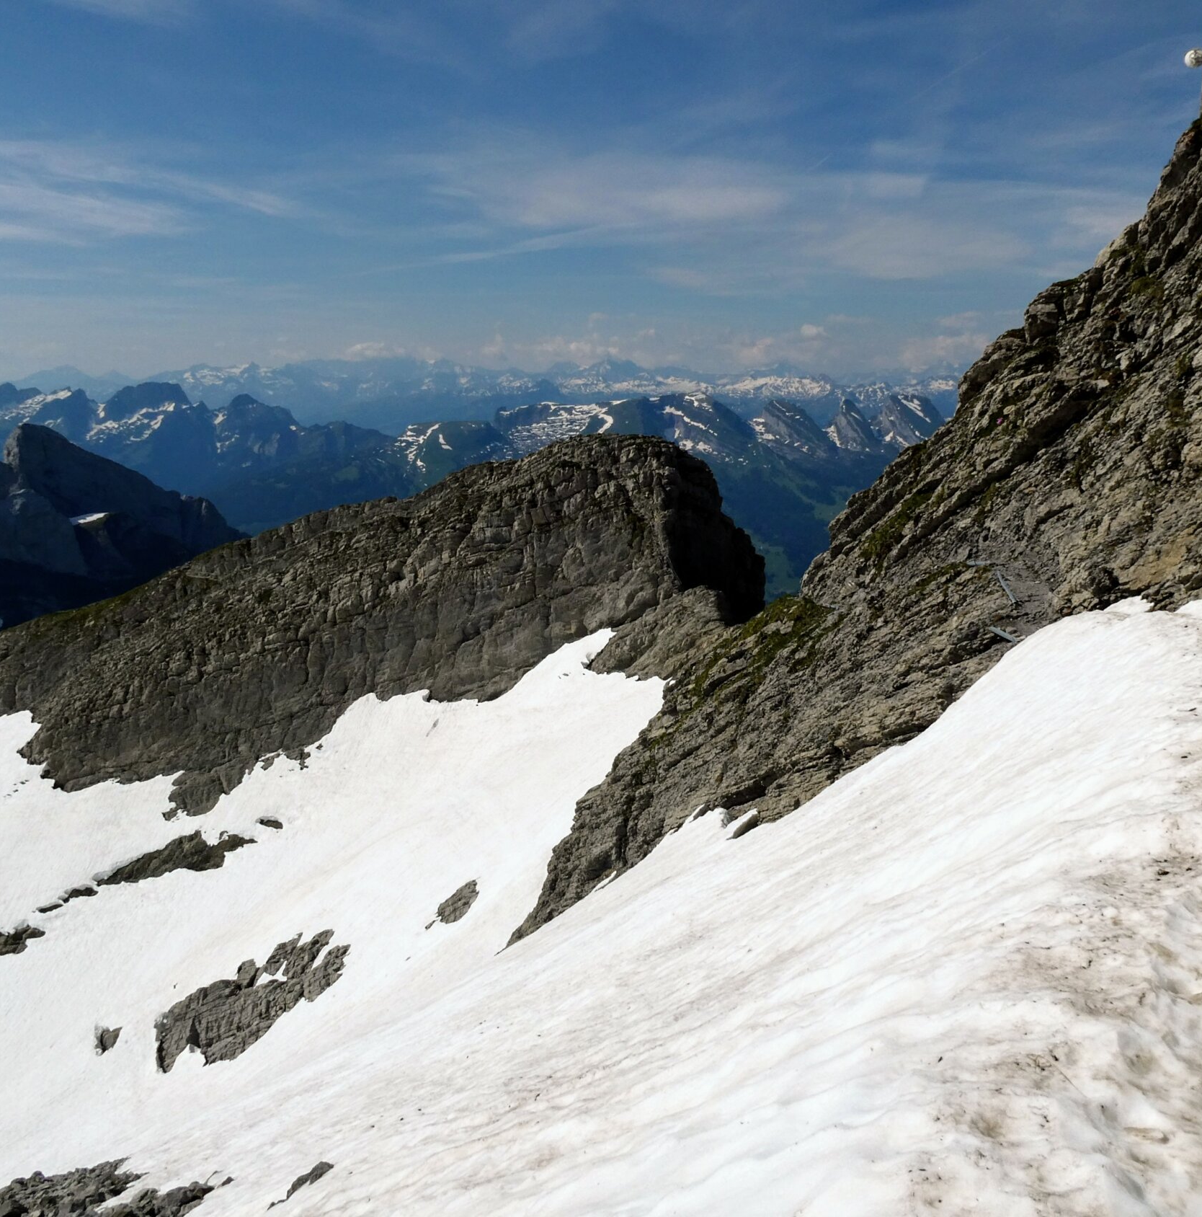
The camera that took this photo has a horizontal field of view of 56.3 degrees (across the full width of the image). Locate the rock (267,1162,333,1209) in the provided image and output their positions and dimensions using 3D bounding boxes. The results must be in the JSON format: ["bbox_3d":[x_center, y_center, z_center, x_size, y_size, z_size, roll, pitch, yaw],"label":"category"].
[{"bbox_3d":[-2.665,5.132,10.000,0.530,0.320,0.280,-2,11,-10],"label":"rock"}]

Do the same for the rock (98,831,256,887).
[{"bbox_3d":[-27.340,16.104,72.000,9.200,2.600,3.600,-6,13,-27],"label":"rock"}]

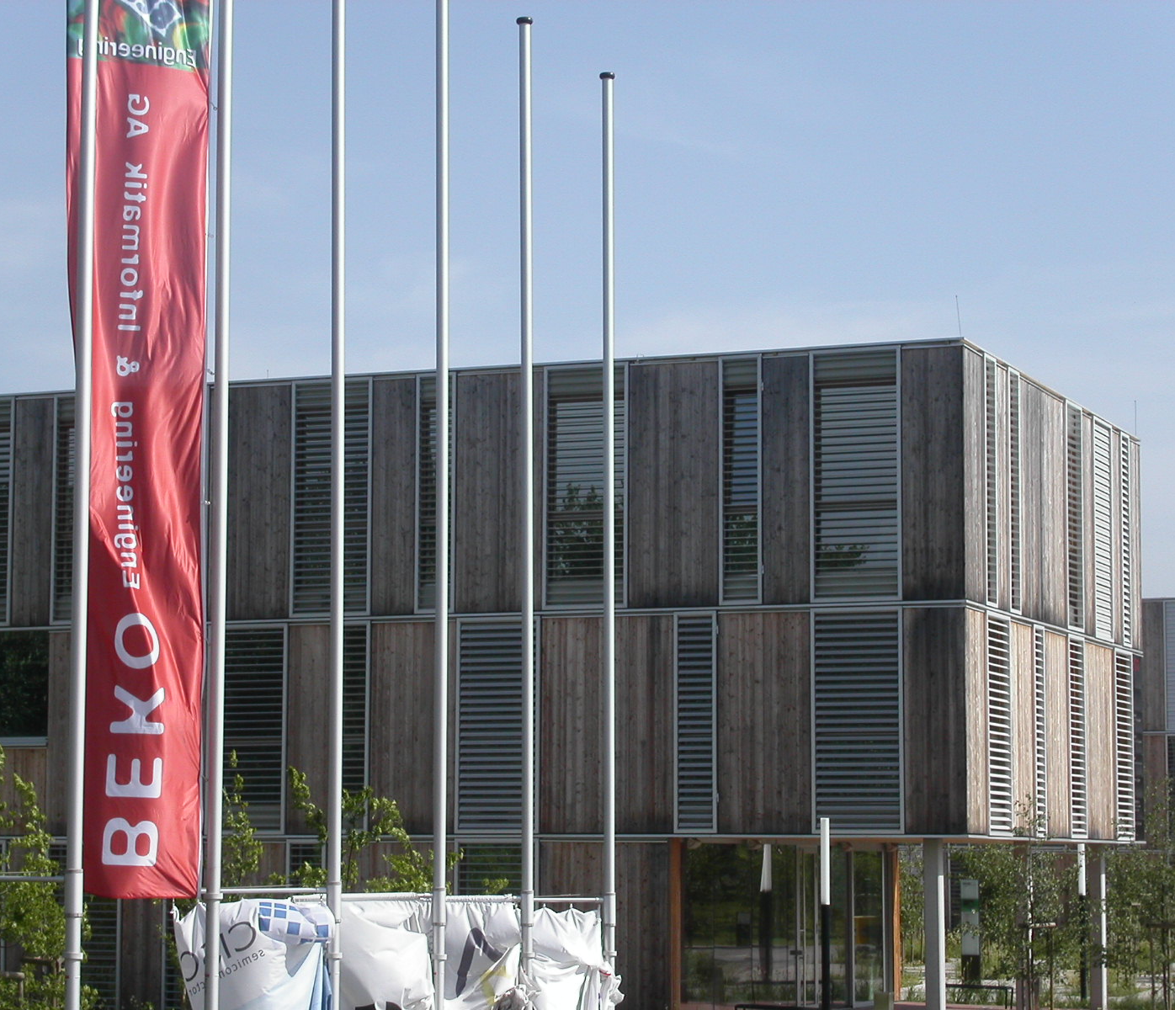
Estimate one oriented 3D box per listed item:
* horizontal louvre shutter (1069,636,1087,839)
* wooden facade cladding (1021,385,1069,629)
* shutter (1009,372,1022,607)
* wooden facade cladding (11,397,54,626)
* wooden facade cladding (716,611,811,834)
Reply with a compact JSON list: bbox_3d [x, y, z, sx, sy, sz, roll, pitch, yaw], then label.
[{"bbox_3d":[8.356,3.989,54.602,0.100,3.432,0.996,-2,-7,22],"label":"horizontal louvre shutter"},{"bbox_3d":[7.893,0.019,55.392,0.100,4.100,3.234,-2,-7,22],"label":"wooden facade cladding"},{"bbox_3d":[6.882,-0.204,51.574,0.100,3.962,0.724,-2,-7,22],"label":"shutter"},{"bbox_3d":[-9.522,0.116,54.887,0.770,3.944,0.100,-2,-7,22],"label":"wooden facade cladding"},{"bbox_3d":[2.758,3.384,49.495,1.530,3.429,0.100,-2,-7,22],"label":"wooden facade cladding"}]

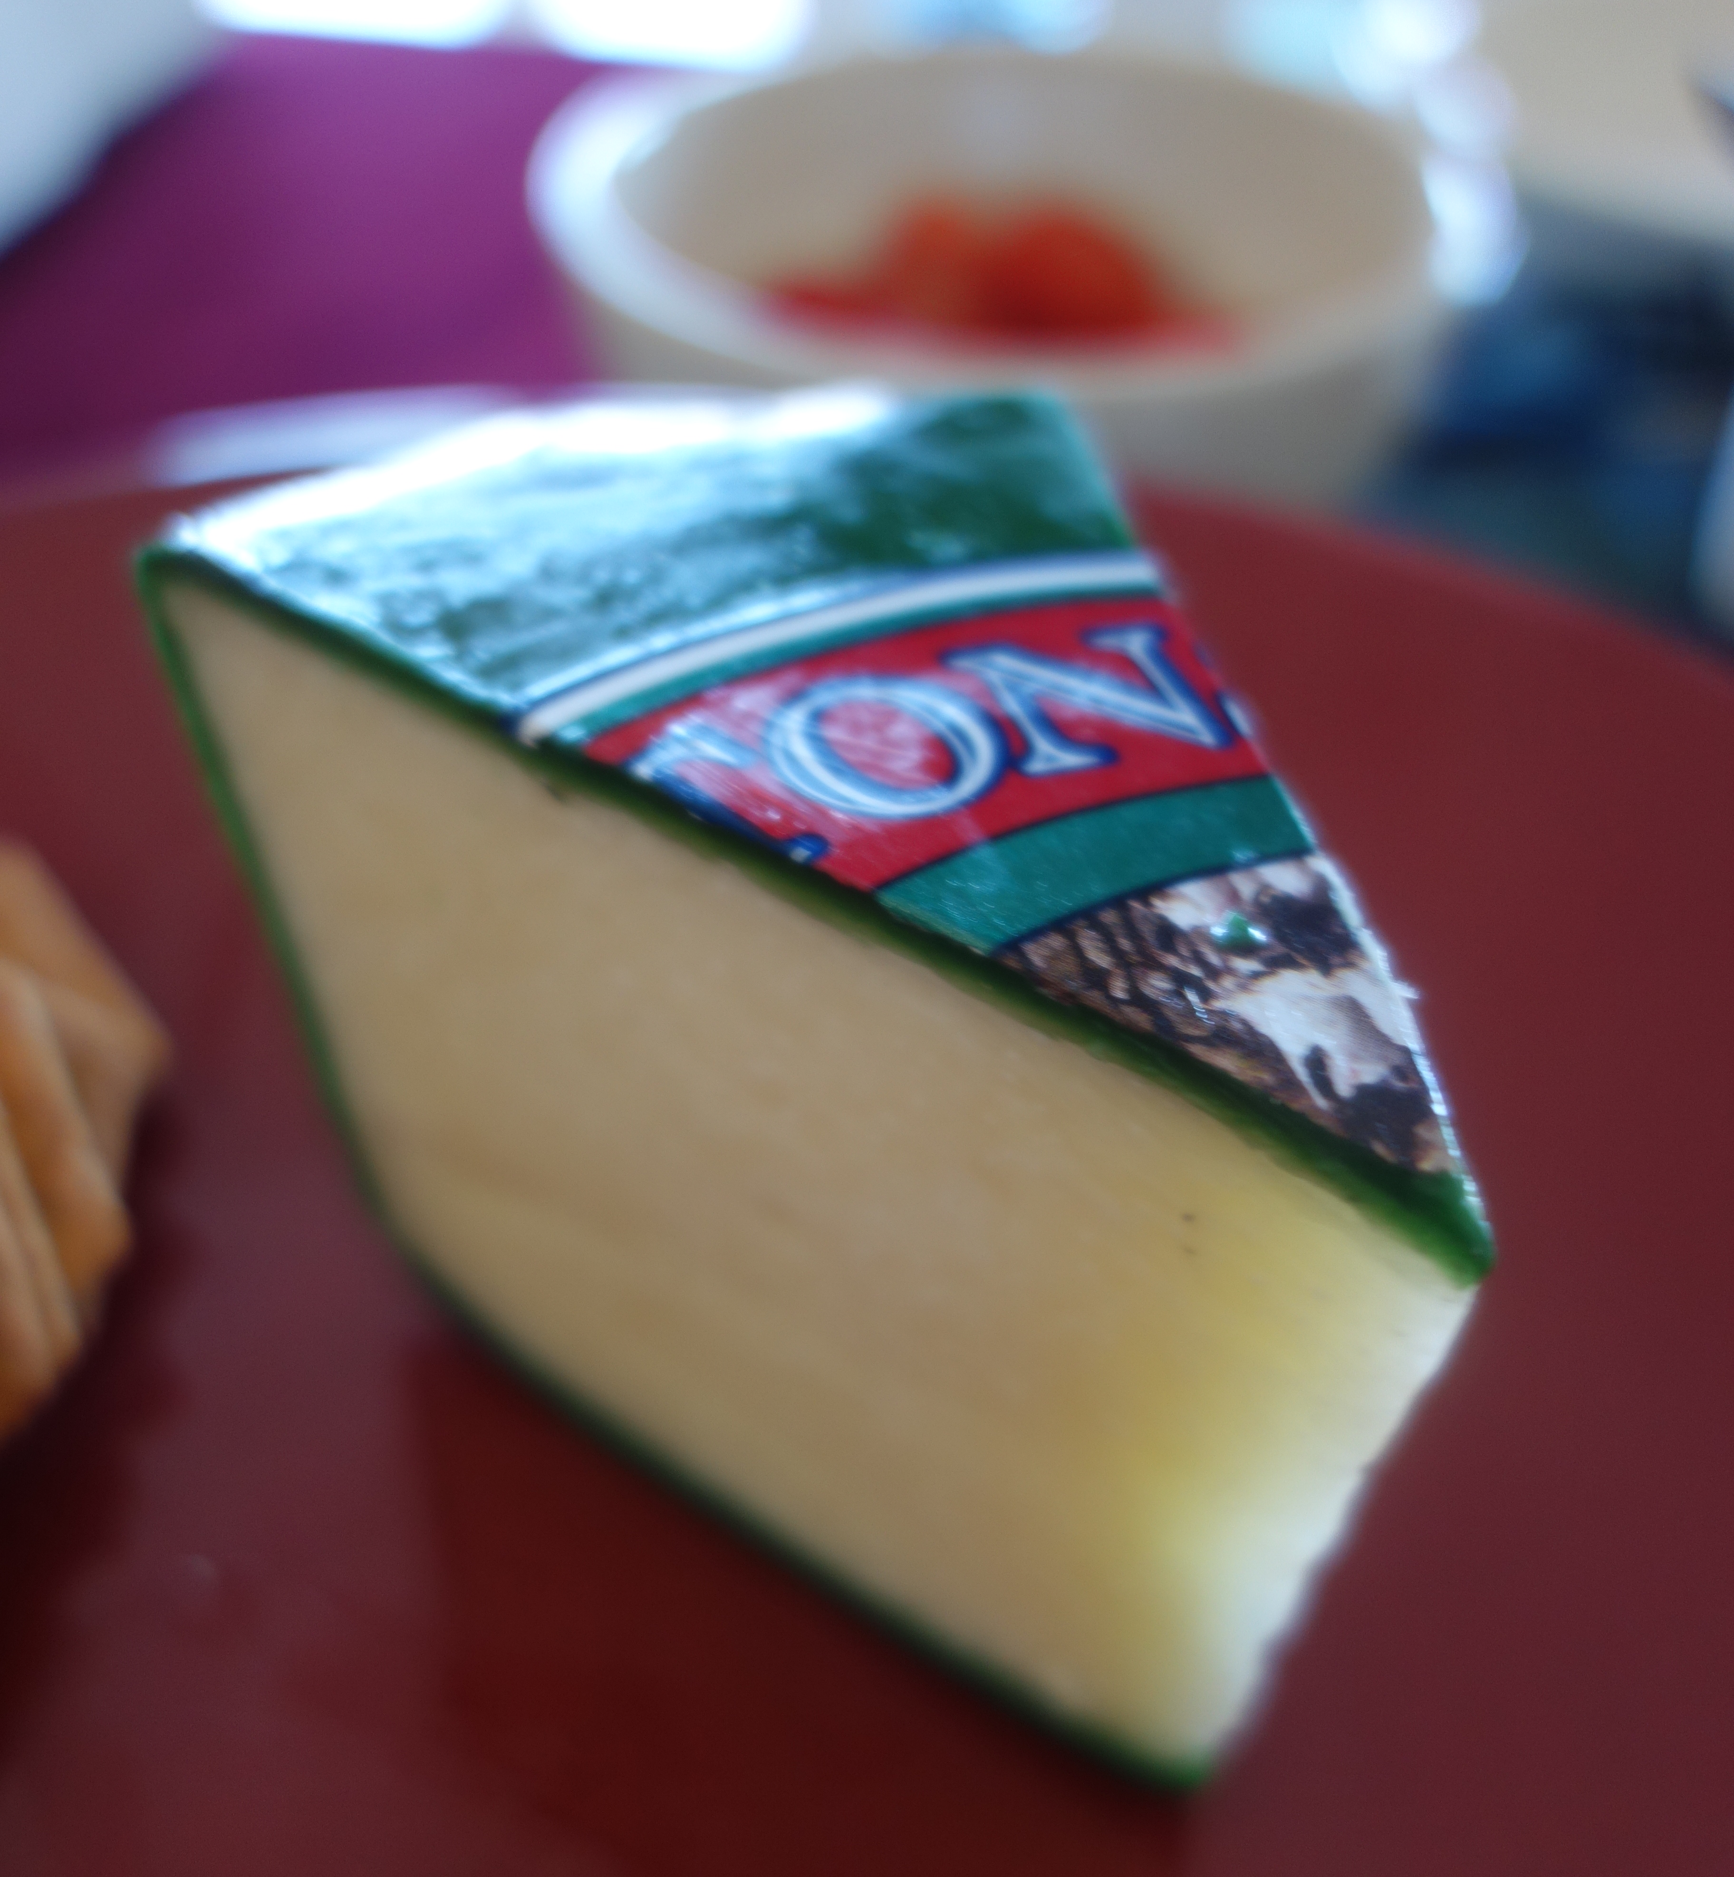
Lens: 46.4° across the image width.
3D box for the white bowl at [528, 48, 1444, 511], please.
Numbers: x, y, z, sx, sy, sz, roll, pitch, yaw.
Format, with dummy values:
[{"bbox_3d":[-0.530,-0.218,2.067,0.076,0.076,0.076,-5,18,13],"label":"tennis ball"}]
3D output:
[{"bbox_3d":[0.014,-0.078,0.279,0.118,0.052,0.118,2,40,-2],"label":"white bowl"}]

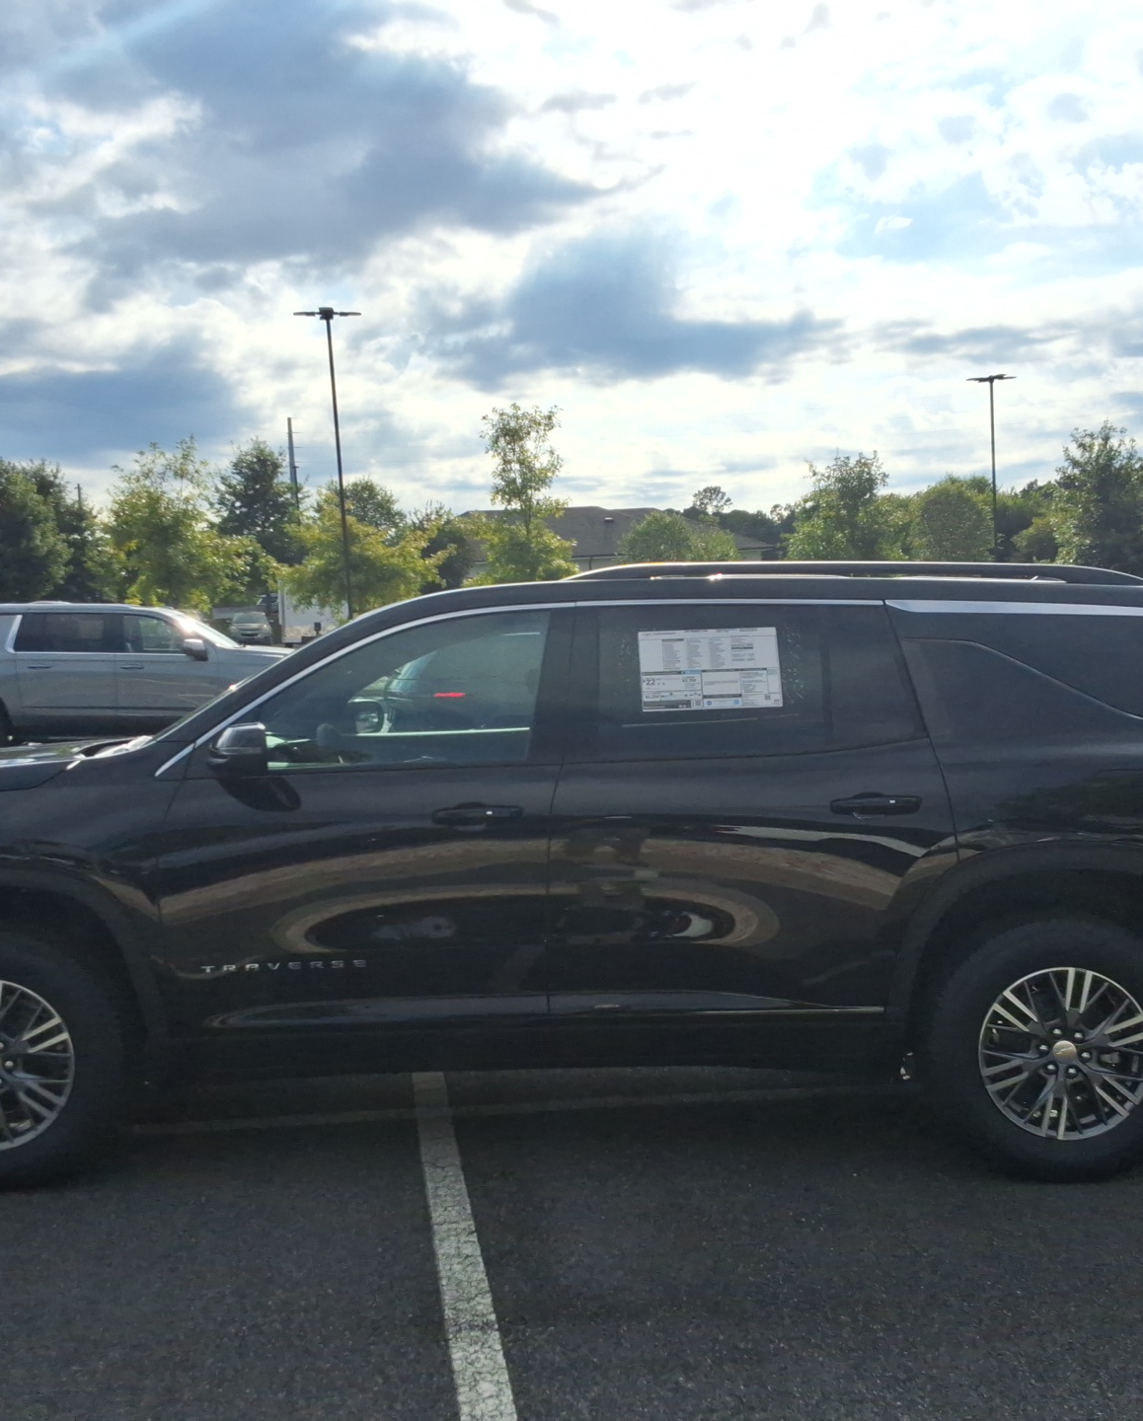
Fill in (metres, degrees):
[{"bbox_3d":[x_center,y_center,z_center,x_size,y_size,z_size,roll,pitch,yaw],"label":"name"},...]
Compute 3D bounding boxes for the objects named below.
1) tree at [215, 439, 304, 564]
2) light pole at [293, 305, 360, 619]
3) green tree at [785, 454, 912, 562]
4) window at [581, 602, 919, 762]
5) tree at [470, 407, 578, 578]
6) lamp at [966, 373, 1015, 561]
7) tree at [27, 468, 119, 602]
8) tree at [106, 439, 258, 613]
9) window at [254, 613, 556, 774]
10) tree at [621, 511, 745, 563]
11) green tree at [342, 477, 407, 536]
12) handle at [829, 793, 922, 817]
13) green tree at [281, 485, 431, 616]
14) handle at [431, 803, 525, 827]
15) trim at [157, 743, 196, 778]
[{"bbox_3d":[-15.030,-8.222,75.000,4.780,10.140,4.780,-3,4,0],"label":"tree"},{"bbox_3d":[-5.407,-5.024,36.000,1.600,8.900,1.500,-2,4,-9],"label":"light pole"},{"bbox_3d":[9.495,-5.452,53.000,4.500,6.900,4.500,-1,4,10],"label":"green tree"},{"bbox_3d":[0.507,-0.089,4.409,0.955,0.445,0.180,0,5,0],"label":"window"},{"bbox_3d":[-1.473,-5.916,50.000,3.770,8.110,3.770,-3,4,0],"label":"tree"},{"bbox_3d":[14.665,-6.962,53.000,1.700,9.370,0.500,-3,4,0],"label":"lamp"},{"bbox_3d":[-25.500,-7.684,78.000,5.400,9.200,5.400,-3,4,-17],"label":"tree"},{"bbox_3d":[-13.183,-5.424,52.000,5.270,7.480,5.270,-3,4,0],"label":"tree"},{"bbox_3d":[-0.495,-0.059,4.500,0.870,0.470,0.130,-1,4,0],"label":"window"},{"bbox_3d":[4.371,-5.746,62.000,5.210,4.854,5.210,-3,5,4],"label":"tree"},{"bbox_3d":[-10.856,-7.765,80.000,5.200,8.900,5.200,-2,4,-7],"label":"green tree"},{"bbox_3d":[0.853,0.268,4.298,0.262,0.067,0.050,0,5,0],"label":"handle"},{"bbox_3d":[-7.207,-4.721,52.000,5.170,5.780,5.170,-3,4,0],"label":"green tree"},{"bbox_3d":[-0.264,0.295,4.330,0.260,0.062,0.060,-2,4,0],"label":"handle"},{"bbox_3d":[-1.140,0.143,4.422,0.116,0.092,0.030,0,5,0],"label":"trim"}]

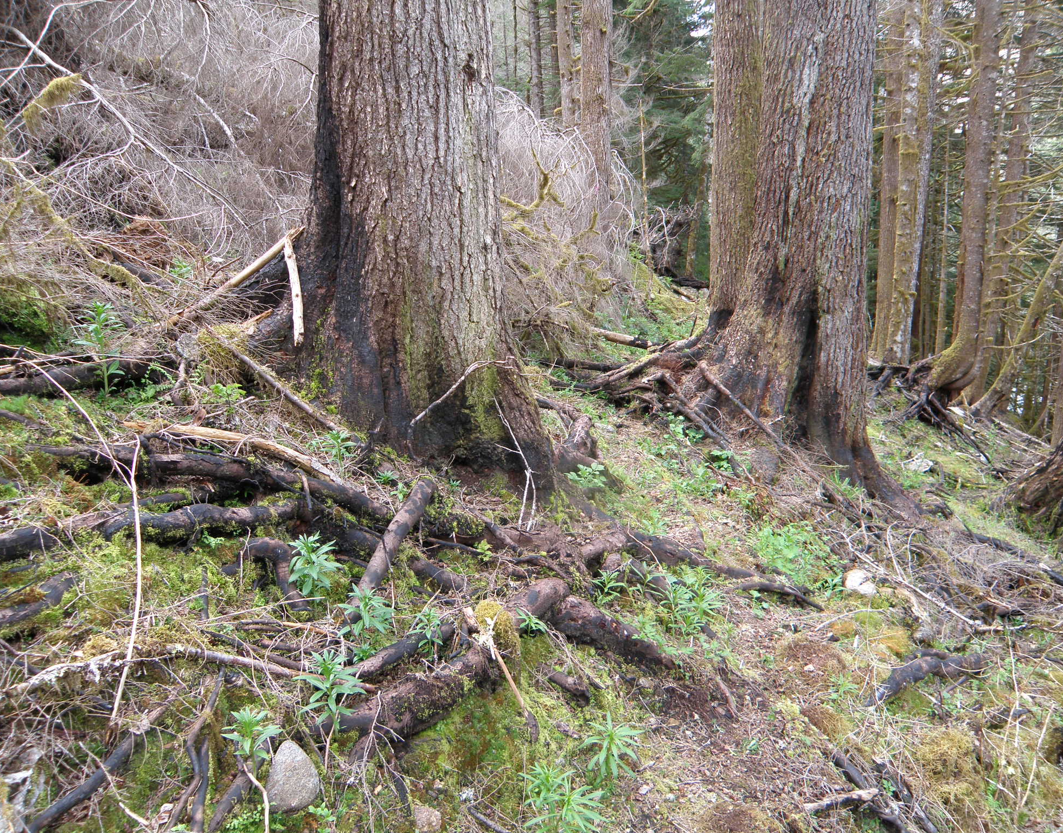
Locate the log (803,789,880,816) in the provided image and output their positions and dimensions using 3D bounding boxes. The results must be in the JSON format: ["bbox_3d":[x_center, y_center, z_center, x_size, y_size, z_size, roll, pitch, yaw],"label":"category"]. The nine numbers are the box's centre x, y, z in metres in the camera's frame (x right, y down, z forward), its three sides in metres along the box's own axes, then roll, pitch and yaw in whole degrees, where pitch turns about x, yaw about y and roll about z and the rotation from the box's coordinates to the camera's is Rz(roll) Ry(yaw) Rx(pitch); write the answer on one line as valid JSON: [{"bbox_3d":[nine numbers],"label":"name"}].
[{"bbox_3d":[0.857,1.058,2.300,0.276,0.035,0.040,3,9,-26],"label":"log"}]

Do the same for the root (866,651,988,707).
[{"bbox_3d":[1.409,0.921,2.960,0.598,0.100,0.110,-4,12,-28],"label":"root"}]

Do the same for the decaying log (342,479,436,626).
[{"bbox_3d":[-0.511,0.482,3.140,0.085,0.085,0.837,2,28,12],"label":"decaying log"}]

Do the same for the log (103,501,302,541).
[{"bbox_3d":[-1.216,0.384,3.125,0.684,0.120,0.120,-2,11,-21],"label":"log"}]

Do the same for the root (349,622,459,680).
[{"bbox_3d":[-0.383,0.720,2.585,0.080,0.075,0.433,9,11,39],"label":"root"}]

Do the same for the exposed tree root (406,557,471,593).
[{"bbox_3d":[-0.339,0.577,3.025,0.265,0.075,0.080,18,18,25],"label":"exposed tree root"}]

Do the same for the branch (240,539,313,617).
[{"bbox_3d":[-0.842,0.519,2.750,0.220,0.190,0.190,0,11,0],"label":"branch"}]

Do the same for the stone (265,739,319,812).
[{"bbox_3d":[-0.557,0.841,1.950,0.125,0.150,0.110,0,11,0],"label":"stone"}]

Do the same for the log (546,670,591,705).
[{"bbox_3d":[0.110,0.820,2.540,0.148,0.050,0.050,23,22,33],"label":"log"}]

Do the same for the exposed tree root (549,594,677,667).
[{"bbox_3d":[0.271,0.726,2.800,0.412,0.105,0.110,19,17,17],"label":"exposed tree root"}]

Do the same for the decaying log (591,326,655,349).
[{"bbox_3d":[0.815,-0.718,7.525,0.644,0.100,0.100,17,19,33],"label":"decaying log"}]

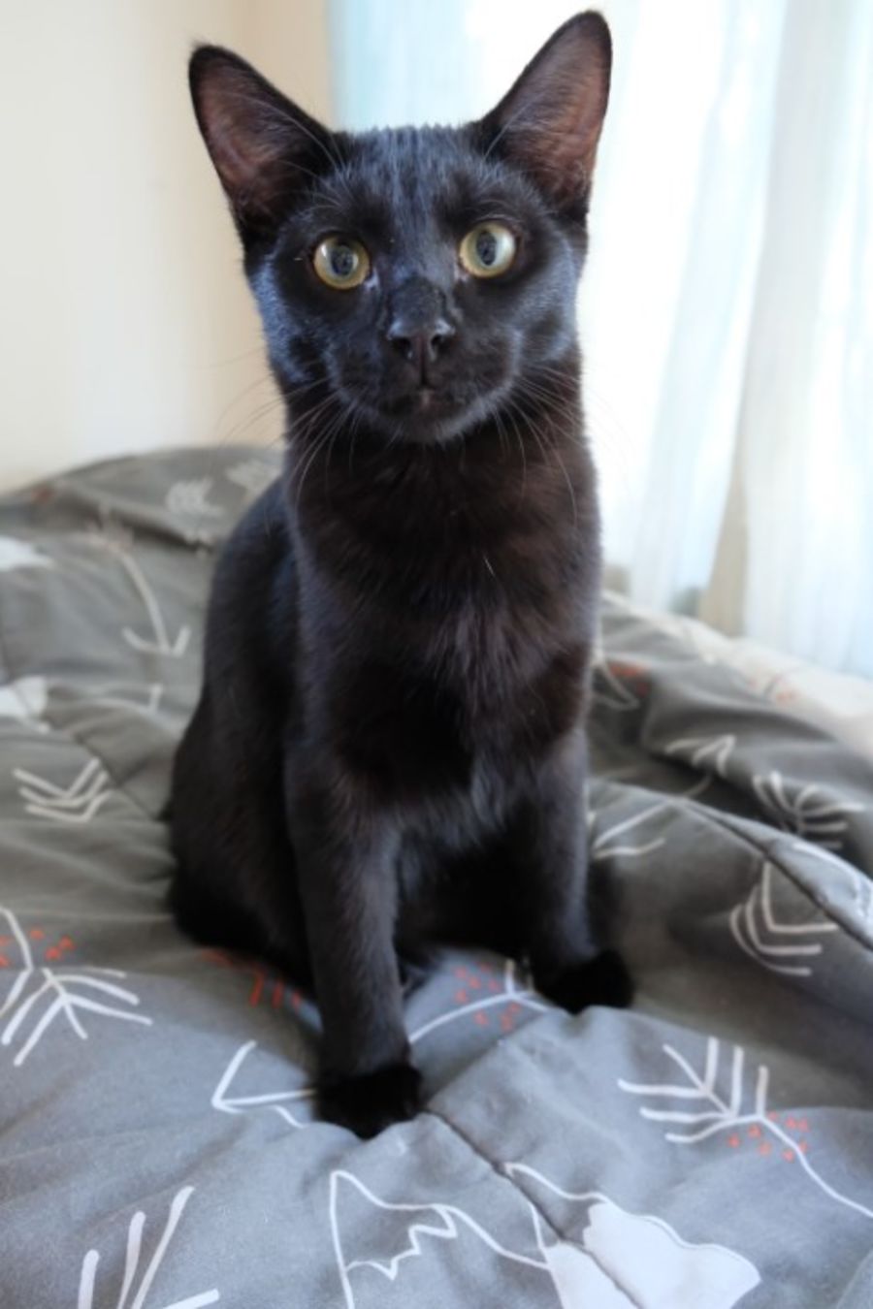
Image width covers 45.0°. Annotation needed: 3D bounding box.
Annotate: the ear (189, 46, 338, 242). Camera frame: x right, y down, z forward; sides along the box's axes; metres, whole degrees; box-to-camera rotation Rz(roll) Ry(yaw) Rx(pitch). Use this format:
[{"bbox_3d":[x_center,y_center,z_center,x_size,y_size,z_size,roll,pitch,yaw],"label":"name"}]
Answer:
[{"bbox_3d":[-0.062,-0.182,0.367,0.046,0.062,0.033,-19,20,22],"label":"ear"}]

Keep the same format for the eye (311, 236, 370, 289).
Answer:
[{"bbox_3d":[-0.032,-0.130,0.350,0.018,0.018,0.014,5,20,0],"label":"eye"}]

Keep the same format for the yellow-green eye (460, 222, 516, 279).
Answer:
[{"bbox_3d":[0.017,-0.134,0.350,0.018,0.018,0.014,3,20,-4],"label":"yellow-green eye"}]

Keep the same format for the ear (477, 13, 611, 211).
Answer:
[{"bbox_3d":[0.042,-0.191,0.367,0.046,0.062,0.033,12,21,-22],"label":"ear"}]

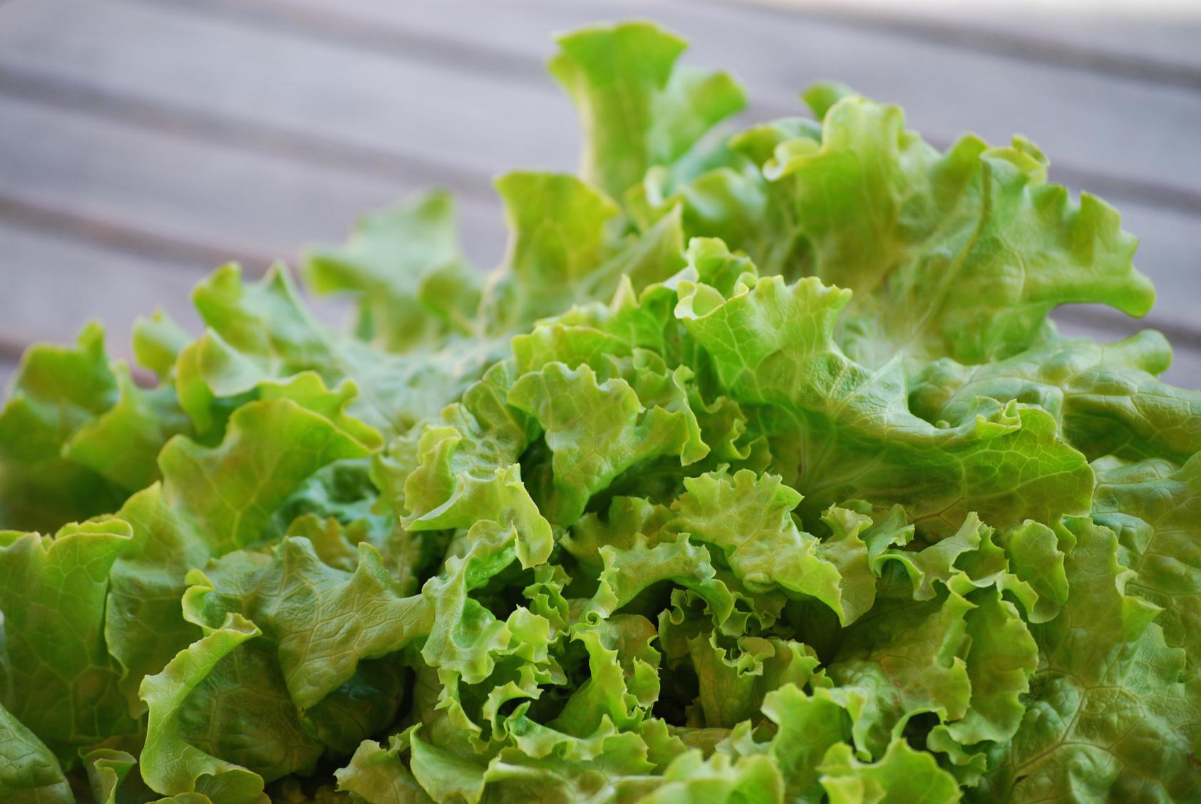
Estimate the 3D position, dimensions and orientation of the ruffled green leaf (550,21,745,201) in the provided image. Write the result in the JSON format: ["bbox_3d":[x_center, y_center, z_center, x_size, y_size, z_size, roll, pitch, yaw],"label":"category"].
[{"bbox_3d":[0.010,-0.058,1.060,0.040,0.038,0.026,0,18,0],"label":"ruffled green leaf"}]

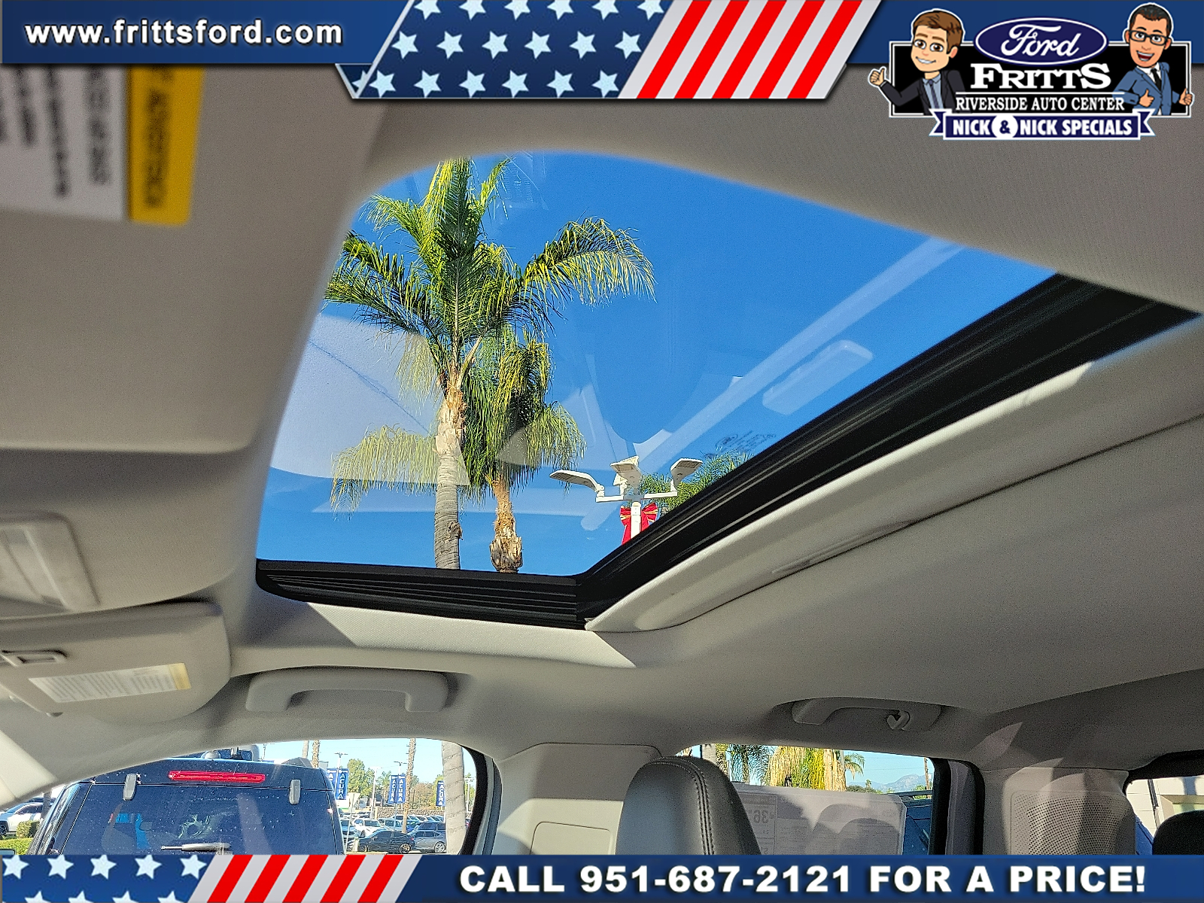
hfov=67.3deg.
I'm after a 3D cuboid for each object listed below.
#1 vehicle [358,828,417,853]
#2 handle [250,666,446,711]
[{"bbox_3d":[-13.722,24.340,56.500,4.500,1.420,1.800,8,-24,-17],"label":"vehicle"},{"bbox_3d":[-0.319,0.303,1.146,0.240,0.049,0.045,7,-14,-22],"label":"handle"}]

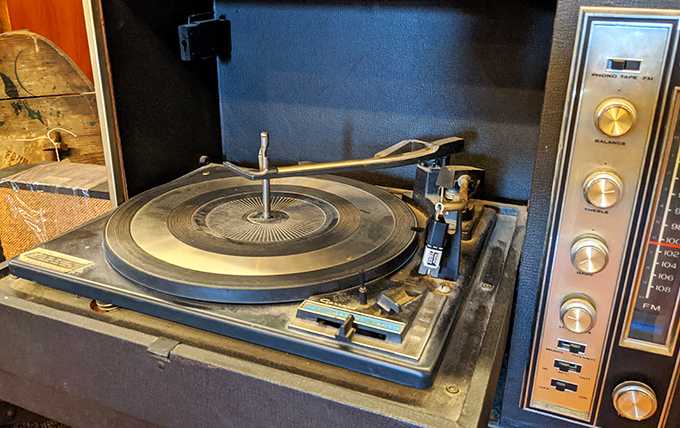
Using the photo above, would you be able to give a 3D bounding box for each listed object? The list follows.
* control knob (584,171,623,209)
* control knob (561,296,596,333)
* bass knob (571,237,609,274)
[{"bbox_3d":[0.188,-0.017,0.379,0.025,0.025,0.018,8,21,21],"label":"control knob"},{"bbox_3d":[0.186,0.079,0.413,0.025,0.025,0.018,8,21,21],"label":"control knob"},{"bbox_3d":[0.187,0.031,0.396,0.025,0.025,0.018,8,21,21],"label":"bass knob"}]

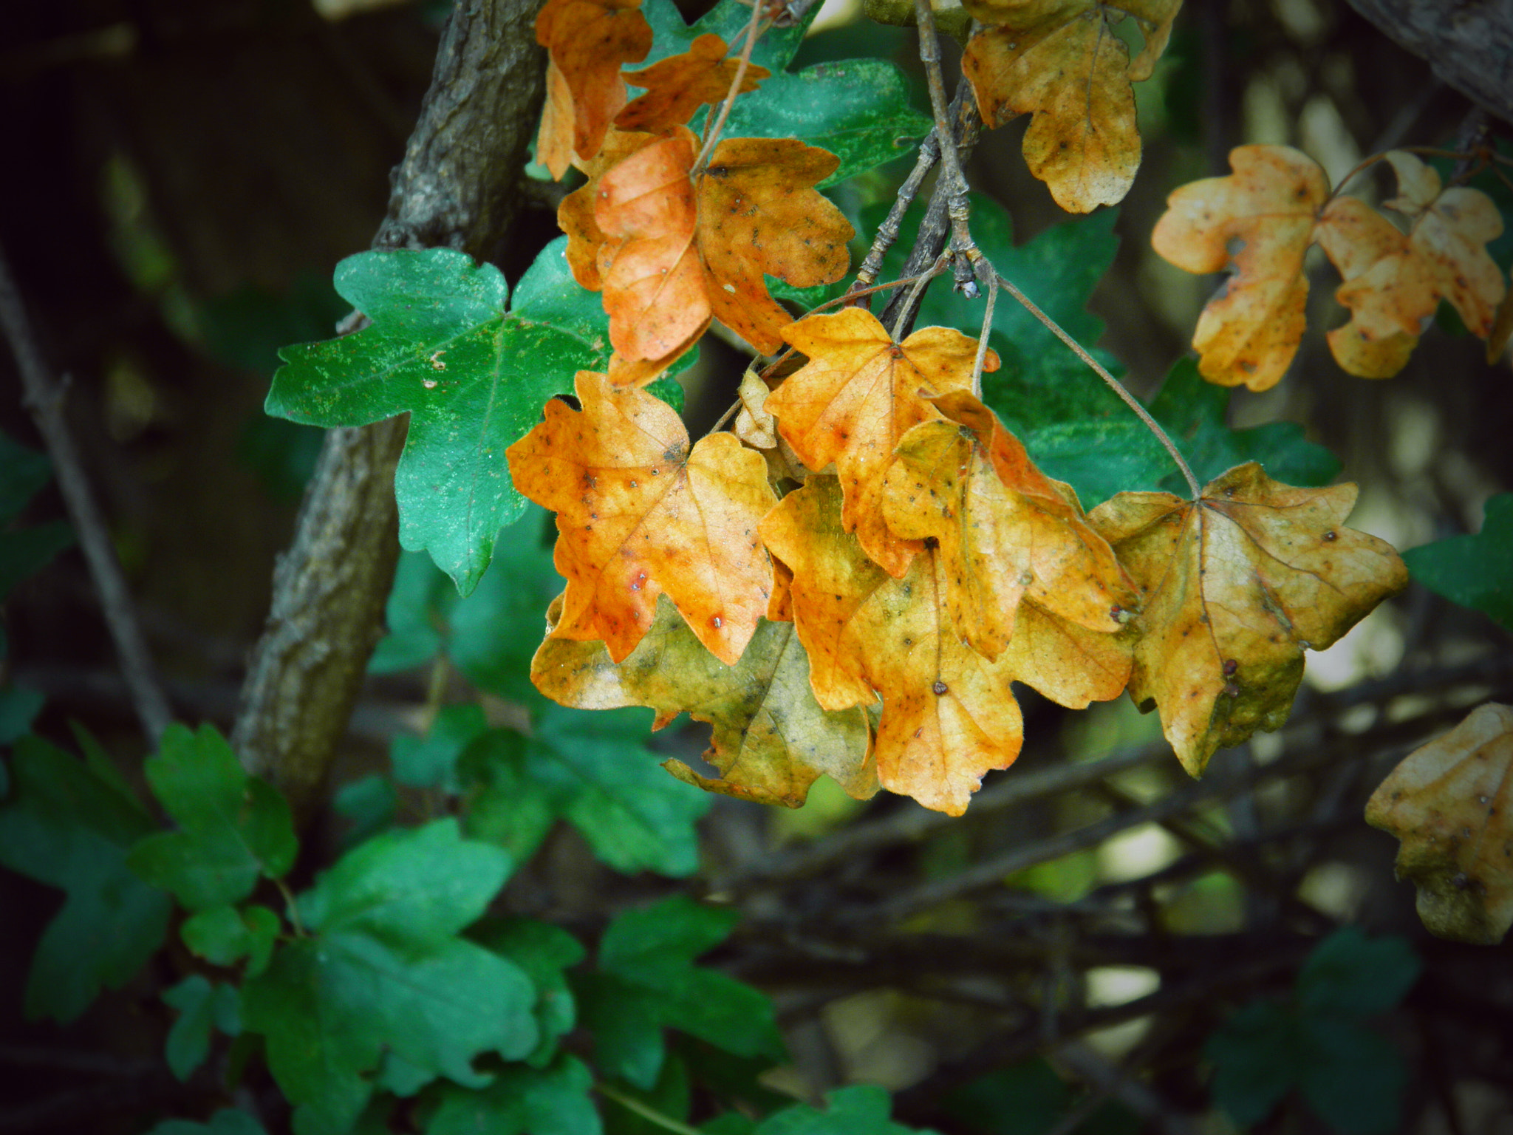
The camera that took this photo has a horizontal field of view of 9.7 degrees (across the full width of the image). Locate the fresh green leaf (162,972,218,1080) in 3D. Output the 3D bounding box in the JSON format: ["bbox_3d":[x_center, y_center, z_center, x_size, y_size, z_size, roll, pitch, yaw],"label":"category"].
[{"bbox_3d":[-0.114,0.093,1.800,0.013,0.022,0.008,0,-14,0],"label":"fresh green leaf"}]

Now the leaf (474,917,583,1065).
[{"bbox_3d":[-0.047,0.084,1.765,0.027,0.030,0.012,0,-17,-9],"label":"leaf"}]

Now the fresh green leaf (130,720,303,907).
[{"bbox_3d":[-0.122,0.056,2.000,0.037,0.039,0.016,0,-17,-6],"label":"fresh green leaf"}]

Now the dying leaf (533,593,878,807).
[{"bbox_3d":[-0.009,0.020,1.665,0.065,0.048,0.018,0,-9,-3],"label":"dying leaf"}]

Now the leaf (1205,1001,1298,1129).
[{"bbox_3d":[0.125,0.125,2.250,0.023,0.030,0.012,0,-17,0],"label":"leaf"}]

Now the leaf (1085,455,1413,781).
[{"bbox_3d":[0.105,0.011,1.900,0.067,0.064,0.022,0,-11,-3],"label":"leaf"}]

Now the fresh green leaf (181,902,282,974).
[{"bbox_3d":[-0.103,0.073,1.745,0.020,0.014,0.009,0,-18,0],"label":"fresh green leaf"}]

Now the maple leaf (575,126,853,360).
[{"bbox_3d":[-0.009,-0.069,1.900,0.058,0.048,0.023,0,-6,-3],"label":"maple leaf"}]

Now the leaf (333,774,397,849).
[{"bbox_3d":[-0.081,0.051,1.850,0.013,0.017,0.008,0,-18,0],"label":"leaf"}]

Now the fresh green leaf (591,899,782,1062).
[{"bbox_3d":[-0.015,0.095,2.050,0.042,0.035,0.018,0,-19,0],"label":"fresh green leaf"}]

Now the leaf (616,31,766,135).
[{"bbox_3d":[-0.012,-0.090,1.660,0.029,0.021,0.013,0,-37,0],"label":"leaf"}]

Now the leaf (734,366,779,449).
[{"bbox_3d":[0.000,-0.034,1.910,0.009,0.017,0.007,0,-6,0],"label":"leaf"}]

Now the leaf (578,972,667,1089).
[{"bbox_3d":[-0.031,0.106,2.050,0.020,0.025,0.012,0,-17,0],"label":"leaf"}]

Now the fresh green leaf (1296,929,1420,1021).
[{"bbox_3d":[0.131,0.089,1.950,0.028,0.020,0.011,0,-20,0],"label":"fresh green leaf"}]

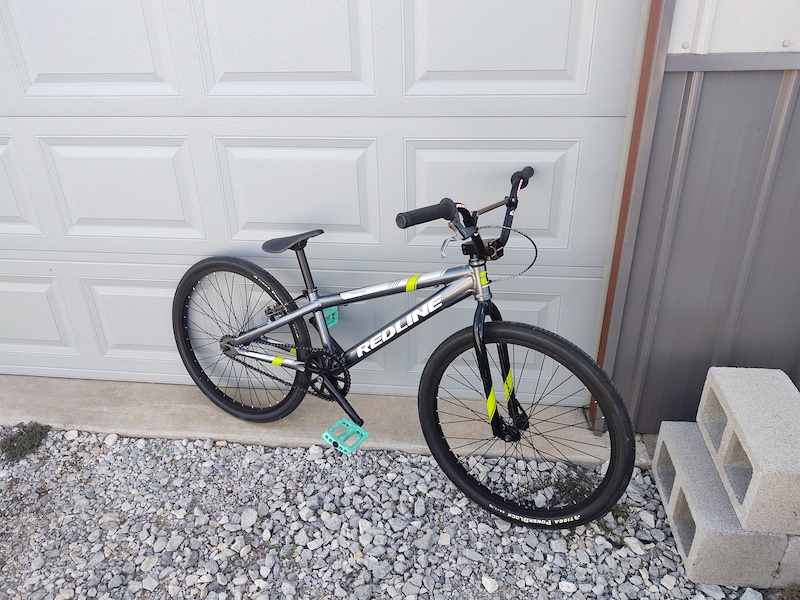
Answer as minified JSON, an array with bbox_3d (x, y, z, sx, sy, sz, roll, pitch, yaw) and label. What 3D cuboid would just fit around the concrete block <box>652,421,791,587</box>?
[{"bbox_3d":[0.859,0.545,1.720,0.194,0.192,0.397,2,29,6],"label":"concrete block"}]

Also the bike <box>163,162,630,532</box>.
[{"bbox_3d":[-0.106,0.085,1.815,1.570,0.920,0.700,13,23,26],"label":"bike"}]

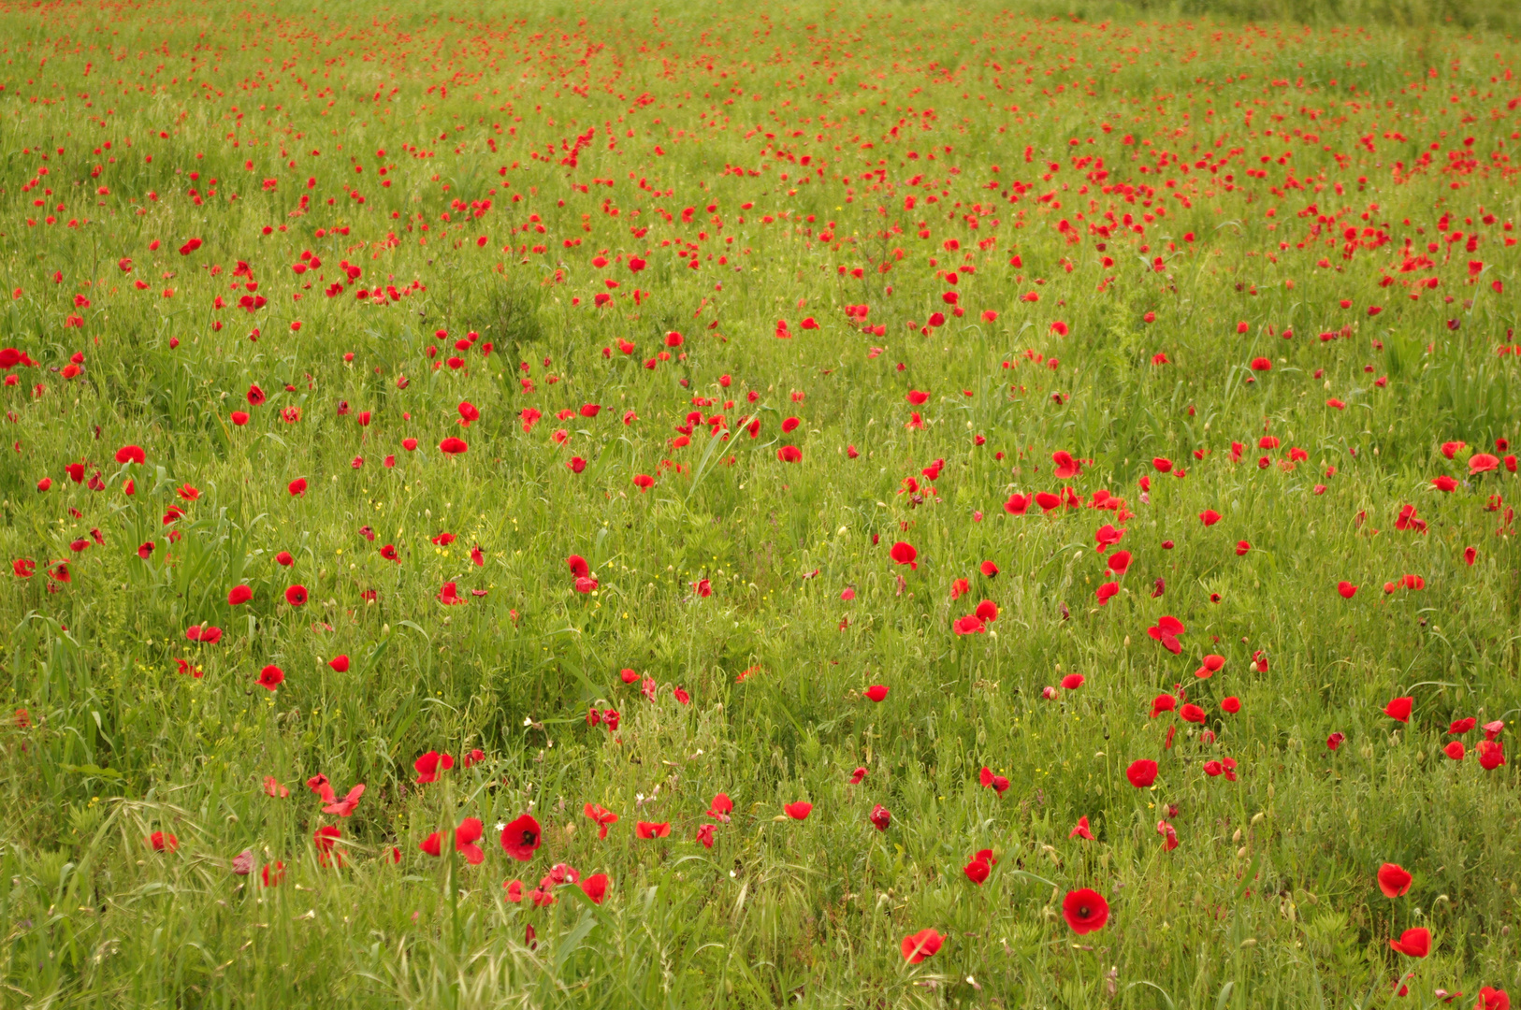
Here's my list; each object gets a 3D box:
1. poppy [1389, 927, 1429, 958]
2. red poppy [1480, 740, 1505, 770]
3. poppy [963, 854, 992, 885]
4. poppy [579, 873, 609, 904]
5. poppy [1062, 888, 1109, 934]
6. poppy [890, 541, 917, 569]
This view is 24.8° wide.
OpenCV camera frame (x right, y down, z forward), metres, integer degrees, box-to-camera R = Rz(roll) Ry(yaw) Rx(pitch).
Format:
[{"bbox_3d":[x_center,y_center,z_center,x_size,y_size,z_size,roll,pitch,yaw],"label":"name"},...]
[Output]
[{"bbox_3d":[0.843,0.568,4.497,0.049,0.033,0.044,6,13,30],"label":"poppy"},{"bbox_3d":[1.147,0.391,5.422,0.041,0.040,0.037,2,11,12],"label":"red poppy"},{"bbox_3d":[0.302,0.507,4.815,0.038,0.037,0.034,1,11,4],"label":"poppy"},{"bbox_3d":[-0.227,0.524,4.724,0.039,0.037,0.035,-1,11,-3],"label":"poppy"},{"bbox_3d":[0.418,0.523,4.450,0.060,0.058,0.030,1,-8,5],"label":"poppy"},{"bbox_3d":[0.268,0.094,6.500,0.049,0.043,0.044,0,11,2],"label":"poppy"}]

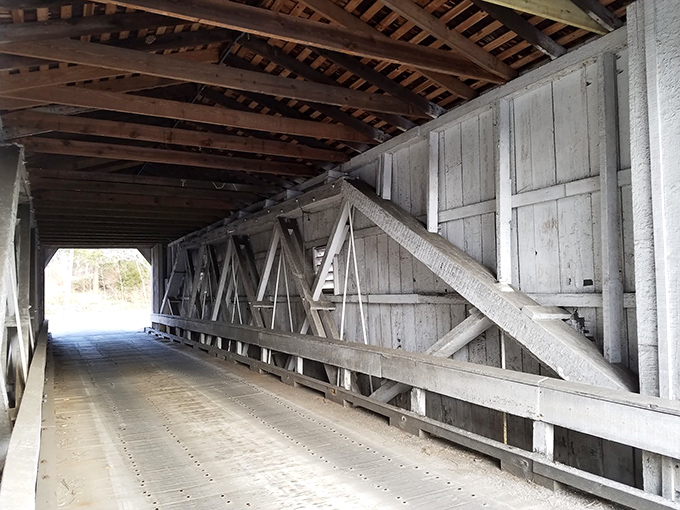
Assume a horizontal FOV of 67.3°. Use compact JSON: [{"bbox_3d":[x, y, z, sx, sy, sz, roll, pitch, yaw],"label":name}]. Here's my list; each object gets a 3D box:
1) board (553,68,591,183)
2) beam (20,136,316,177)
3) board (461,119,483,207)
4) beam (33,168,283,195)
[{"bbox_3d":[2.056,-1.124,4.515,0.030,0.944,0.336,1,-4,-29],"label":"board"},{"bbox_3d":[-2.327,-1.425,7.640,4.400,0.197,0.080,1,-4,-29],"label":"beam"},{"bbox_3d":[1.451,-1.023,5.600,0.030,0.934,0.280,1,-4,-29],"label":"board"},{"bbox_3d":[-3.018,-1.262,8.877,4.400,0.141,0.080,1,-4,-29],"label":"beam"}]

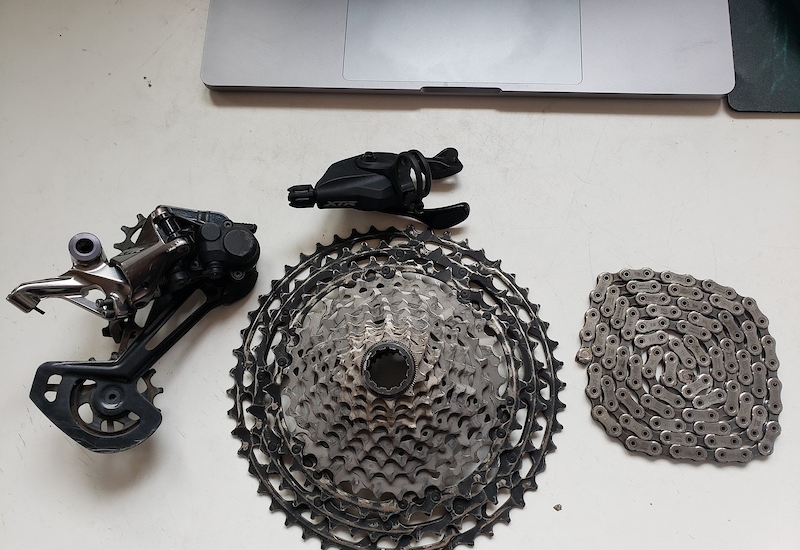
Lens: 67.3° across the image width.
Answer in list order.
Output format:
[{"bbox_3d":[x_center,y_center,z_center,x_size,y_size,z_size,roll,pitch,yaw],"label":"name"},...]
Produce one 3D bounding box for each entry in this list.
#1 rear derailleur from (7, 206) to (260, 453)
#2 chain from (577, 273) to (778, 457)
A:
[{"bbox_3d":[-0.164,0.016,0.362,0.122,0.058,0.161,33,80,9],"label":"rear derailleur"},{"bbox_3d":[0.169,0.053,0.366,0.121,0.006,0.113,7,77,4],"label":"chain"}]

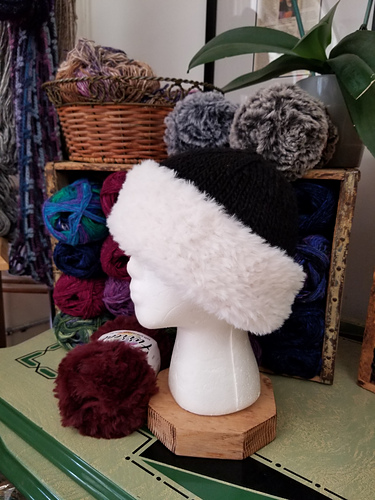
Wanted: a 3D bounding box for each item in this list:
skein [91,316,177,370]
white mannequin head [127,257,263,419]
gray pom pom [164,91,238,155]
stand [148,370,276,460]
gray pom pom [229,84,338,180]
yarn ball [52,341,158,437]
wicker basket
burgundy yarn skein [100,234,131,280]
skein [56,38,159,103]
[{"bbox_3d":[-0.077,0.156,0.555,0.120,0.110,0.120,4,13,14],"label":"skein"},{"bbox_3d":[0.027,0.048,0.485,0.200,0.292,0.152,-1,13,-8],"label":"white mannequin head"},{"bbox_3d":[0.024,-0.210,0.640,0.126,0.118,0.126,-1,13,-10],"label":"gray pom pom"},{"bbox_3d":[0.034,0.209,0.513,0.162,0.035,0.162,2,13,5],"label":"stand"},{"bbox_3d":[0.146,-0.180,0.570,0.148,0.138,0.148,-2,13,-15],"label":"gray pom pom"},{"bbox_3d":[-0.102,0.173,0.472,0.125,0.118,0.130,4,13,11],"label":"yarn ball"},{"bbox_3d":[-0.106,-0.232,0.710,0.335,0.138,0.230,-1,13,-8],"label":"wicker basket"},{"bbox_3d":[-0.118,0.012,0.680,0.085,0.080,0.110,-3,13,-17],"label":"burgundy yarn skein"},{"bbox_3d":[-0.149,-0.325,0.700,0.182,0.125,0.150,1,13,0],"label":"skein"}]

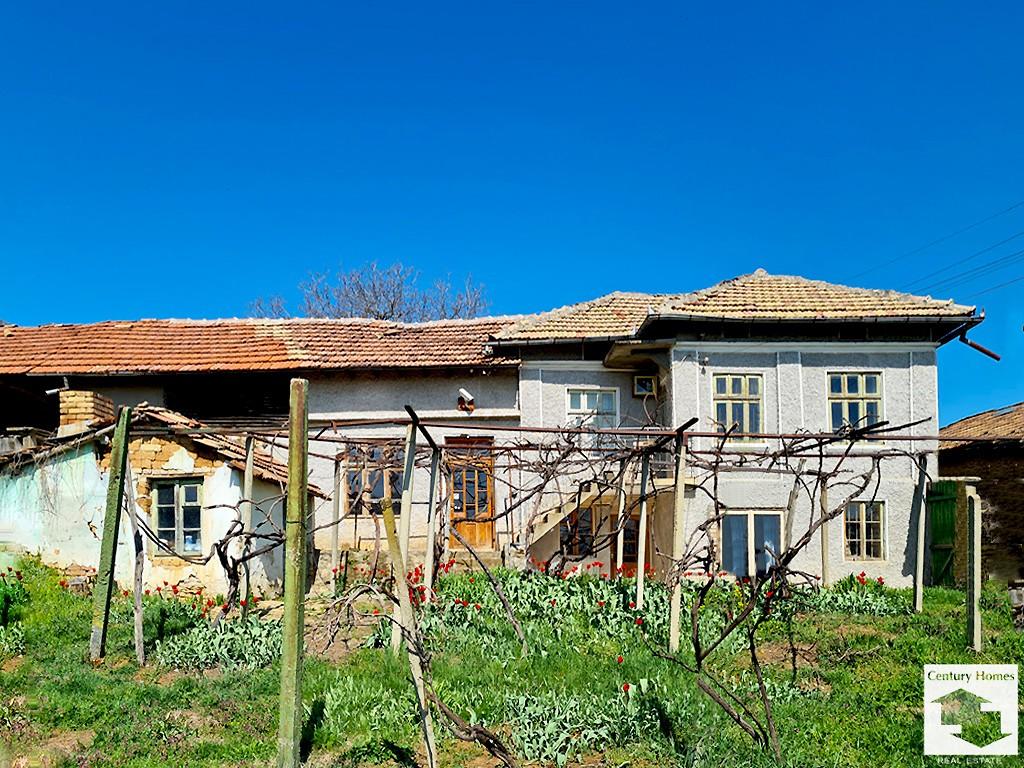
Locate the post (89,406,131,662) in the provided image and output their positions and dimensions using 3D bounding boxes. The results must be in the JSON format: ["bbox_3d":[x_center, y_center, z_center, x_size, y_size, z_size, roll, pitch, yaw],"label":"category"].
[{"bbox_3d":[-3.650,1.350,7.000,0.115,2.297,0.110,4,-5,0],"label":"post"}]

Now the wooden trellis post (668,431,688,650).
[{"bbox_3d":[1.727,1.646,8.000,0.110,2.240,0.110,3,-5,0],"label":"wooden trellis post"}]

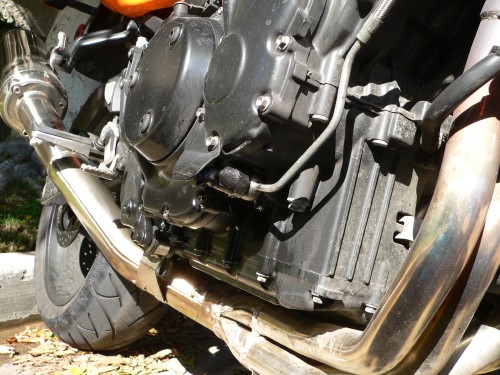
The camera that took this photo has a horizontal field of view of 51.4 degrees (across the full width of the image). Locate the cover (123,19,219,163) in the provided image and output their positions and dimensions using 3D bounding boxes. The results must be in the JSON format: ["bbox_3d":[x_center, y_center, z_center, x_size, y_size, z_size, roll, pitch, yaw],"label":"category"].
[{"bbox_3d":[-0.107,-0.124,0.655,0.038,0.182,0.178,17,-8,-34],"label":"cover"}]

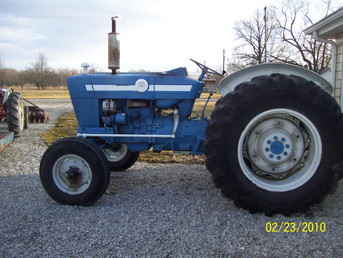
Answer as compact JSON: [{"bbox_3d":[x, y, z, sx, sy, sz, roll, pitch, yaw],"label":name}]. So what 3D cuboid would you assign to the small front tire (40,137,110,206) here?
[{"bbox_3d":[-1.034,0.459,3.854,0.740,0.740,0.210,1,7,7],"label":"small front tire"}]

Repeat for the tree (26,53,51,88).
[{"bbox_3d":[-30.171,-13.042,81.009,5.511,8.464,5.511,0,7,0],"label":"tree"}]

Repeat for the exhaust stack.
[{"bbox_3d":[-0.707,-1.031,4.426,0.150,0.704,0.150,1,7,7],"label":"exhaust stack"}]

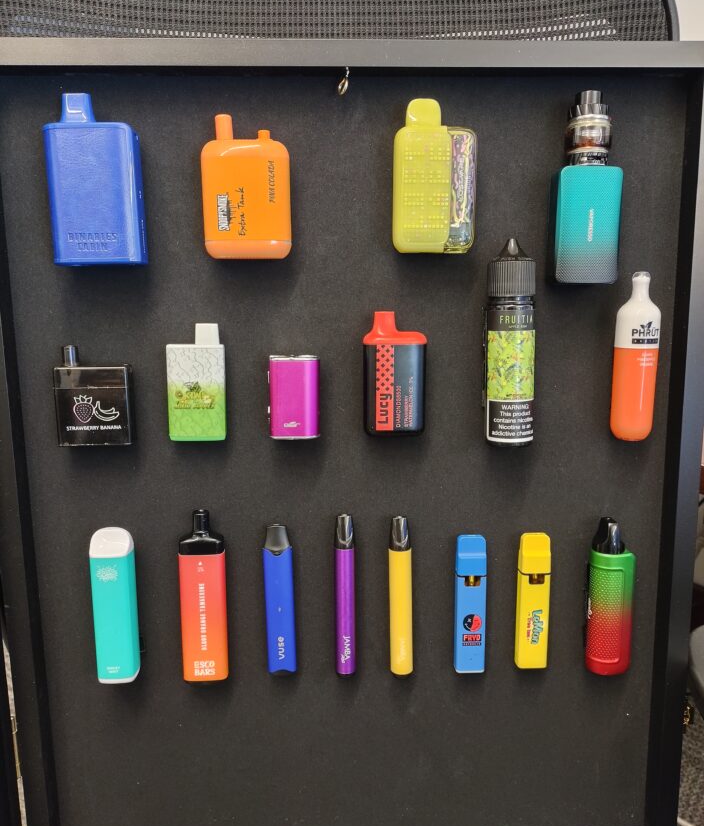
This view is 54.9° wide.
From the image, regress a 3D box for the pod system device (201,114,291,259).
[{"bbox_3d":[-0.069,-0.147,0.441,0.057,0.090,0.025,-1,9,-3],"label":"pod system device"}]

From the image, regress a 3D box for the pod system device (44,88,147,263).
[{"bbox_3d":[-0.152,-0.139,0.405,0.048,0.098,0.025,0,9,-3],"label":"pod system device"}]

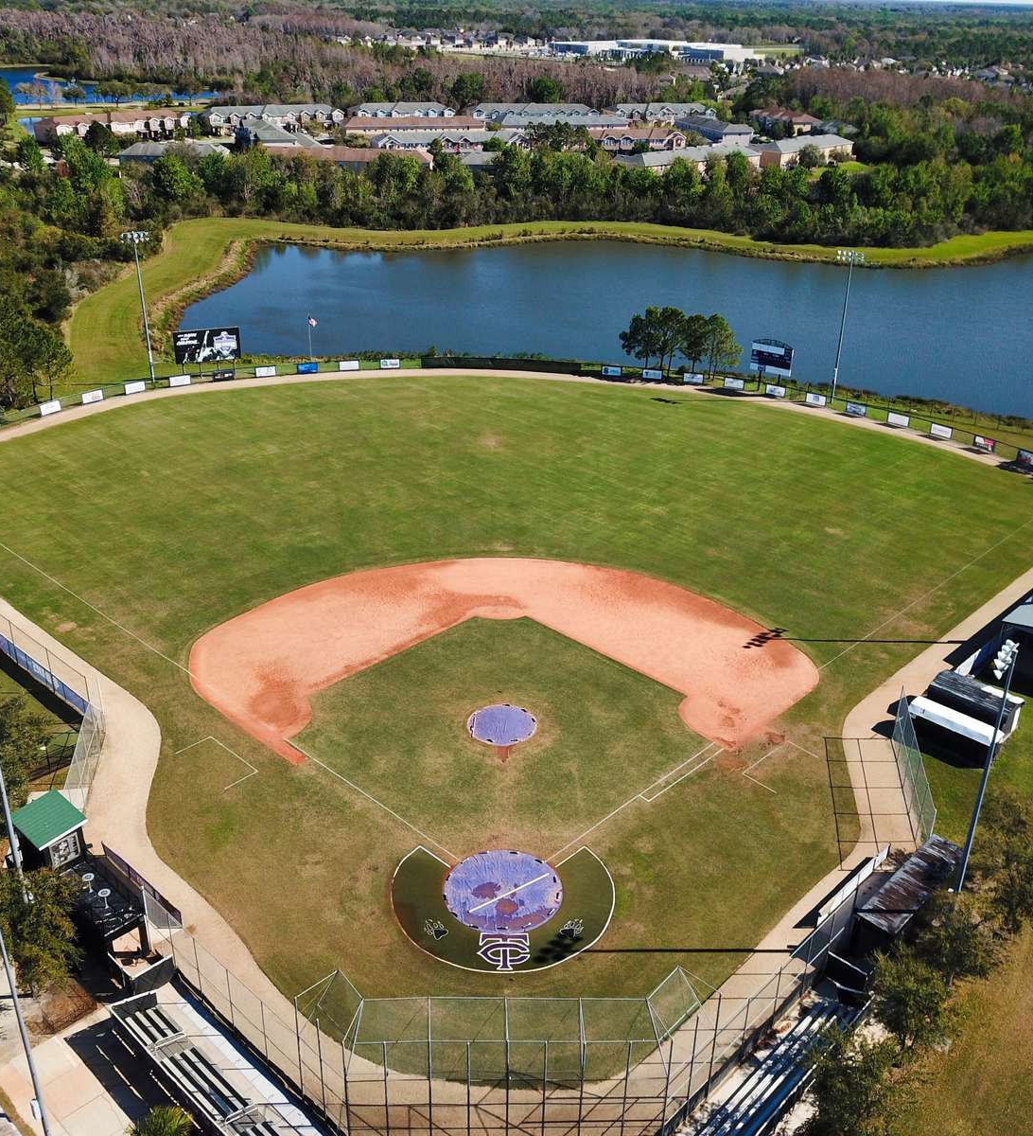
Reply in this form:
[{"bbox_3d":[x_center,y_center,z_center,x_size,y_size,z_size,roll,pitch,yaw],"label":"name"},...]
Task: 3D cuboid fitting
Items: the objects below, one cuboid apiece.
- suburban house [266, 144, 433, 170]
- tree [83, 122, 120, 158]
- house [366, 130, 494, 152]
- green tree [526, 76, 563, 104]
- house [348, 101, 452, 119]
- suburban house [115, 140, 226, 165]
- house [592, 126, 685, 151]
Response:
[{"bbox_3d":[-49.892,-121.234,341.748,50.000,8.300,13.500,3,27,3],"label":"suburban house"},{"bbox_3d":[-139.015,-143.578,379.990,11.000,10.800,10.500,1,27,0],"label":"tree"},{"bbox_3d":[-26.060,-138.090,372.160,45.000,9.000,15.000,-6,28,-16],"label":"house"},{"bbox_3d":[13.771,-215.928,522.492,16.000,18.000,15.000,1,27,0],"label":"green tree"},{"bbox_3d":[-47.600,-183.530,460.490,43.000,9.000,15.000,-6,28,-16],"label":"house"},{"bbox_3d":[-98.720,-118.750,329.340,31.000,9.000,14.500,-5,27,-13],"label":"suburban house"},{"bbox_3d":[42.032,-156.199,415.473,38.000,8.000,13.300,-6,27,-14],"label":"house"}]

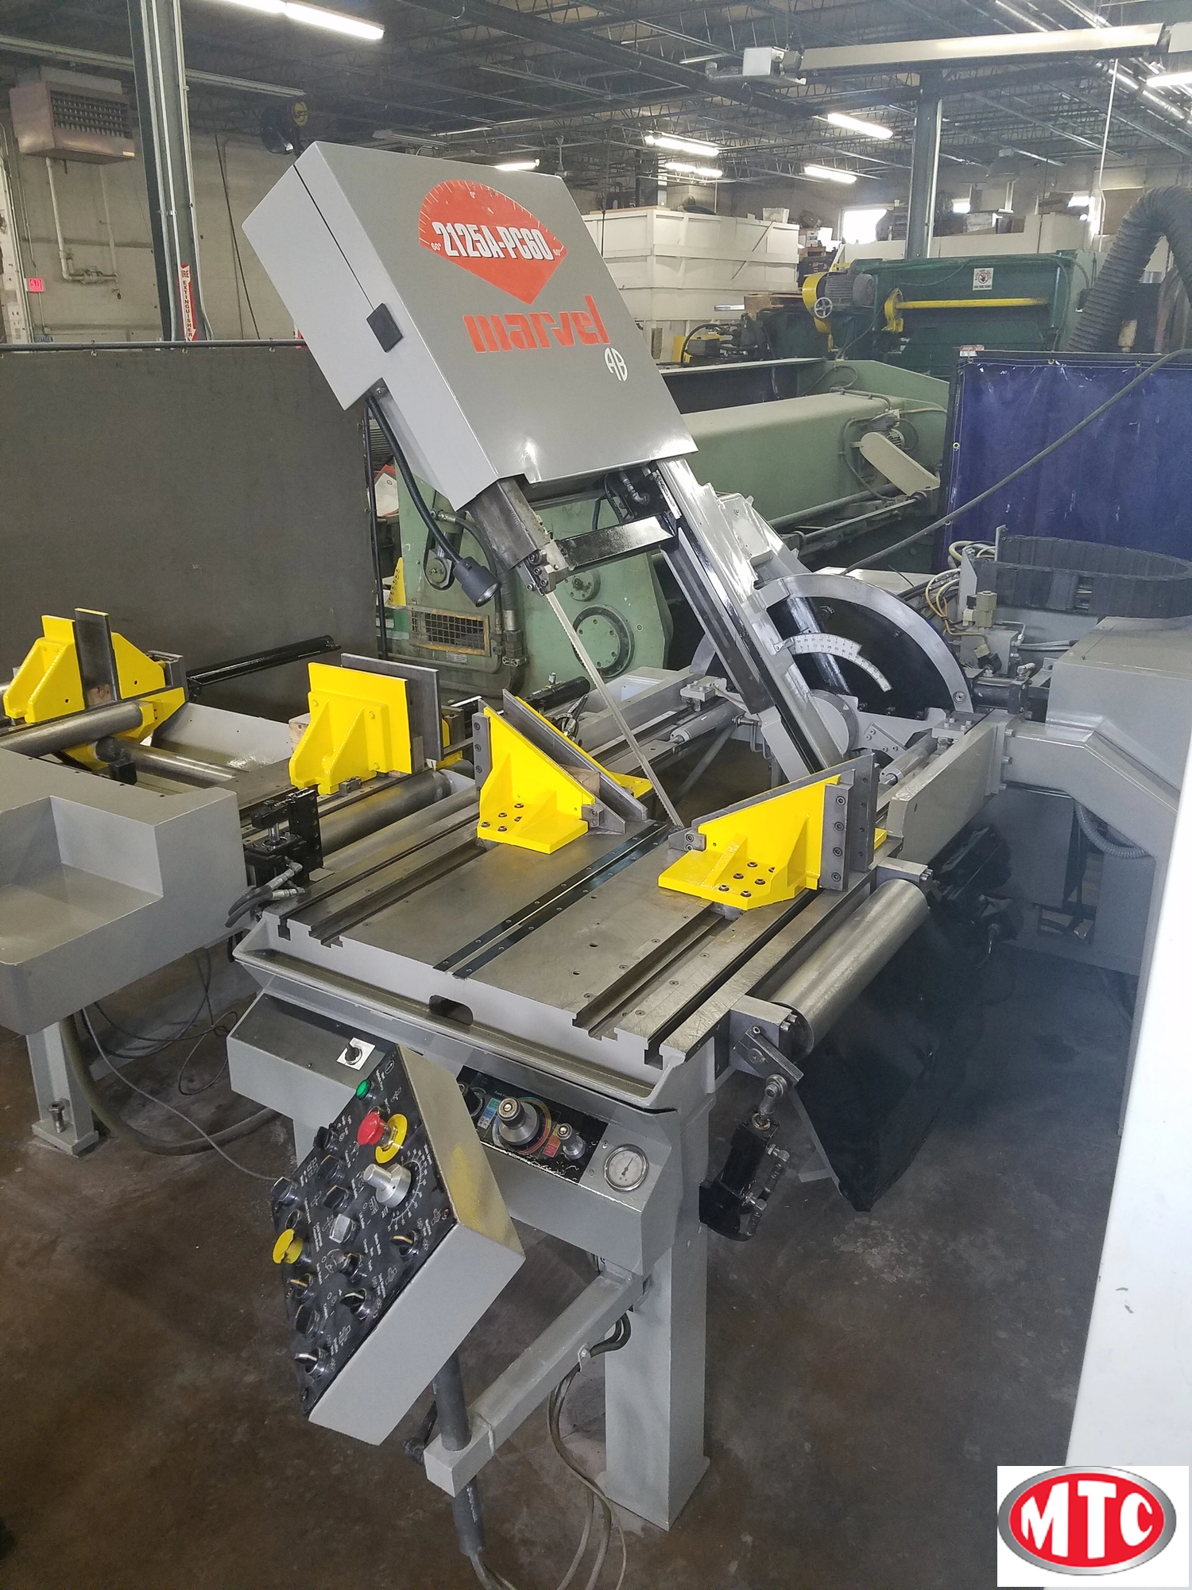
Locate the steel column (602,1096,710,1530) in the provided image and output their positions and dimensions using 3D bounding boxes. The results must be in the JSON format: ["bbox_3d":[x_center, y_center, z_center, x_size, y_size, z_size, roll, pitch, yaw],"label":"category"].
[{"bbox_3d":[0.089,0.740,1.722,0.113,0.700,0.115,12,24,31],"label":"steel column"}]

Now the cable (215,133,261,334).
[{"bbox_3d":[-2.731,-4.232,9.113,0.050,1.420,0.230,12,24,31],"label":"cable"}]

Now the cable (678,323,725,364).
[{"bbox_3d":[0.721,-3.105,8.200,0.300,0.280,0.120,1,21,5],"label":"cable"}]

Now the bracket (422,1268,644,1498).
[{"bbox_3d":[-0.058,0.699,1.484,0.045,0.046,0.402,13,25,32],"label":"bracket"}]

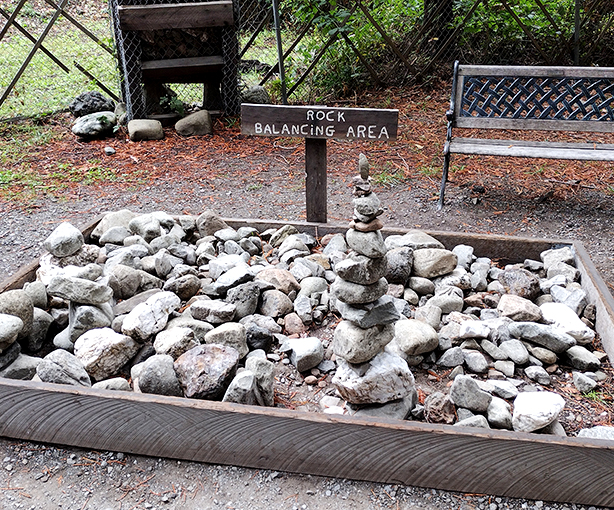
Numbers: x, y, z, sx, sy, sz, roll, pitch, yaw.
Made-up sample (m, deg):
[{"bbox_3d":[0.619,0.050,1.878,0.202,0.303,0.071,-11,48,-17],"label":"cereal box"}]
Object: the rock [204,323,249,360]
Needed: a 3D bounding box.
[{"bbox_3d":[-0.276,0.298,1.827,0.150,0.128,0.120,0,27,0],"label":"rock"}]

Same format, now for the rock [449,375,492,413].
[{"bbox_3d":[0.473,0.401,1.538,0.115,0.105,0.096,7,28,19],"label":"rock"}]

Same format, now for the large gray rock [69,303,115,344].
[{"bbox_3d":[-0.824,0.258,2.029,0.160,0.154,0.134,-7,27,-11],"label":"large gray rock"}]

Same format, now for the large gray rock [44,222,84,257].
[{"bbox_3d":[-1.126,-0.067,2.454,0.180,0.144,0.154,-7,27,-12],"label":"large gray rock"}]

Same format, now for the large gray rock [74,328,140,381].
[{"bbox_3d":[-0.661,0.328,1.756,0.204,0.156,0.160,-15,29,-22],"label":"large gray rock"}]

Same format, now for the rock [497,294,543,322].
[{"bbox_3d":[0.821,0.206,2.039,0.175,0.094,0.130,10,29,22],"label":"rock"}]

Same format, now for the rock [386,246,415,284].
[{"bbox_3d":[0.405,0.048,2.333,0.130,0.155,0.135,3,27,10],"label":"rock"}]

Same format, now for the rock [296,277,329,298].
[{"bbox_3d":[0.030,0.139,2.240,0.130,0.088,0.110,-1,27,1],"label":"rock"}]

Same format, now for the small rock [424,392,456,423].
[{"bbox_3d":[0.430,0.498,1.720,0.105,0.115,0.110,-2,28,0],"label":"small rock"}]

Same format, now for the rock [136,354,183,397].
[{"bbox_3d":[-0.489,0.399,1.757,0.149,0.118,0.134,-6,26,-9],"label":"rock"}]

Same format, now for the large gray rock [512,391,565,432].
[{"bbox_3d":[0.674,0.460,1.544,0.152,0.106,0.130,0,27,0],"label":"large gray rock"}]

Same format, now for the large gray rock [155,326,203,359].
[{"bbox_3d":[-0.476,0.328,1.967,0.185,0.120,0.140,-7,28,-9],"label":"large gray rock"}]

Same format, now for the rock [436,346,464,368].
[{"bbox_3d":[0.468,0.337,1.743,0.088,0.064,0.073,5,28,16],"label":"rock"}]

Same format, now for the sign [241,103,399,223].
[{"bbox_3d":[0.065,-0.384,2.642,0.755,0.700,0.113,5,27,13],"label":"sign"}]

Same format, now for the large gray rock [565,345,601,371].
[{"bbox_3d":[0.938,0.347,1.796,0.080,0.068,0.120,-20,32,-33],"label":"large gray rock"}]

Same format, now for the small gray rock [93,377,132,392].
[{"bbox_3d":[-0.608,0.430,1.658,0.128,0.082,0.096,4,27,7],"label":"small gray rock"}]

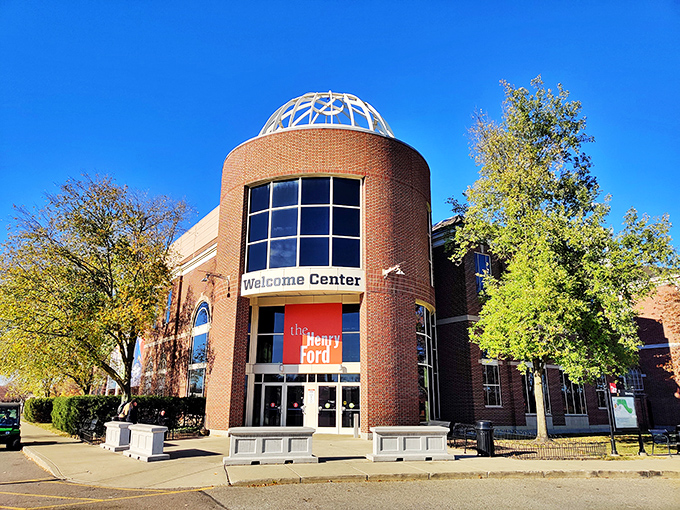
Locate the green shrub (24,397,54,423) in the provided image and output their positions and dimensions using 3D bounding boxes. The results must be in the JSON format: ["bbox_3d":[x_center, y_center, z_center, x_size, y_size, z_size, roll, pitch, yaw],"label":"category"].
[{"bbox_3d":[-20.600,10.750,36.800,2.500,1.750,2.600,10,-19,-32],"label":"green shrub"}]

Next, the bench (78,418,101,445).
[{"bbox_3d":[-10.200,7.226,21.805,0.600,0.920,1.800,12,-20,-33],"label":"bench"}]

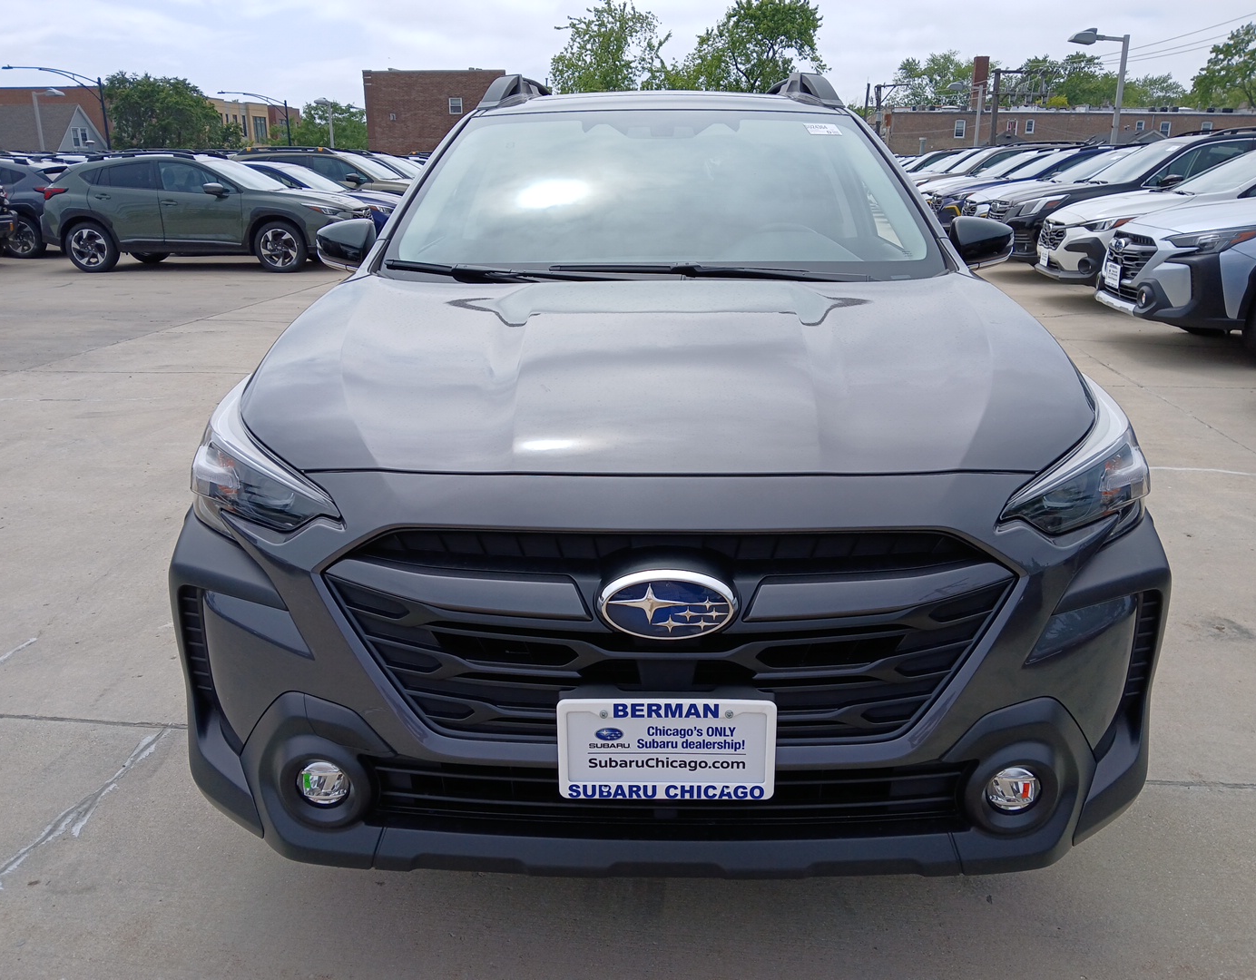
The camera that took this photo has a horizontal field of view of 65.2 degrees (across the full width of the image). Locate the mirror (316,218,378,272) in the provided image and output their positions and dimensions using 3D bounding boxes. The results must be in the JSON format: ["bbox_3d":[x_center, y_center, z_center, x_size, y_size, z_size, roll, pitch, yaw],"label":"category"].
[{"bbox_3d":[-0.818,-0.735,2.950,0.220,0.160,0.160,1,18,1],"label":"mirror"}]

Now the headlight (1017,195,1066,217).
[{"bbox_3d":[4.802,-3.293,11.331,0.480,0.230,0.380,2,18,7],"label":"headlight"}]

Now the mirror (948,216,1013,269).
[{"bbox_3d":[1.019,-0.735,2.913,0.210,0.160,0.150,0,18,1],"label":"mirror"}]

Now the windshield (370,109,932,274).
[{"bbox_3d":[0.097,-0.818,2.714,1.490,0.144,0.912,0,49,1],"label":"windshield"}]

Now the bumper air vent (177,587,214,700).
[{"bbox_3d":[-0.783,0.283,1.771,0.060,0.200,0.070,2,19,6],"label":"bumper air vent"}]

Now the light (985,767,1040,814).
[{"bbox_3d":[0.622,0.485,1.585,0.080,0.077,0.060,1,18,1],"label":"light"}]

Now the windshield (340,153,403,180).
[{"bbox_3d":[-5.023,-6.311,19.200,0.900,0.130,1.450,30,18,-7],"label":"windshield"}]

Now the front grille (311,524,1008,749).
[{"bbox_3d":[0.056,0.205,1.427,1.010,0.320,0.140,0,18,2],"label":"front grille"}]

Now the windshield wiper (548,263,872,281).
[{"bbox_3d":[0.207,-0.548,2.501,0.830,0.070,0.100,0,18,2],"label":"windshield wiper"}]

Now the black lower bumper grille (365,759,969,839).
[{"bbox_3d":[0.058,0.486,1.531,0.930,0.118,0.115,0,18,1],"label":"black lower bumper grille"}]

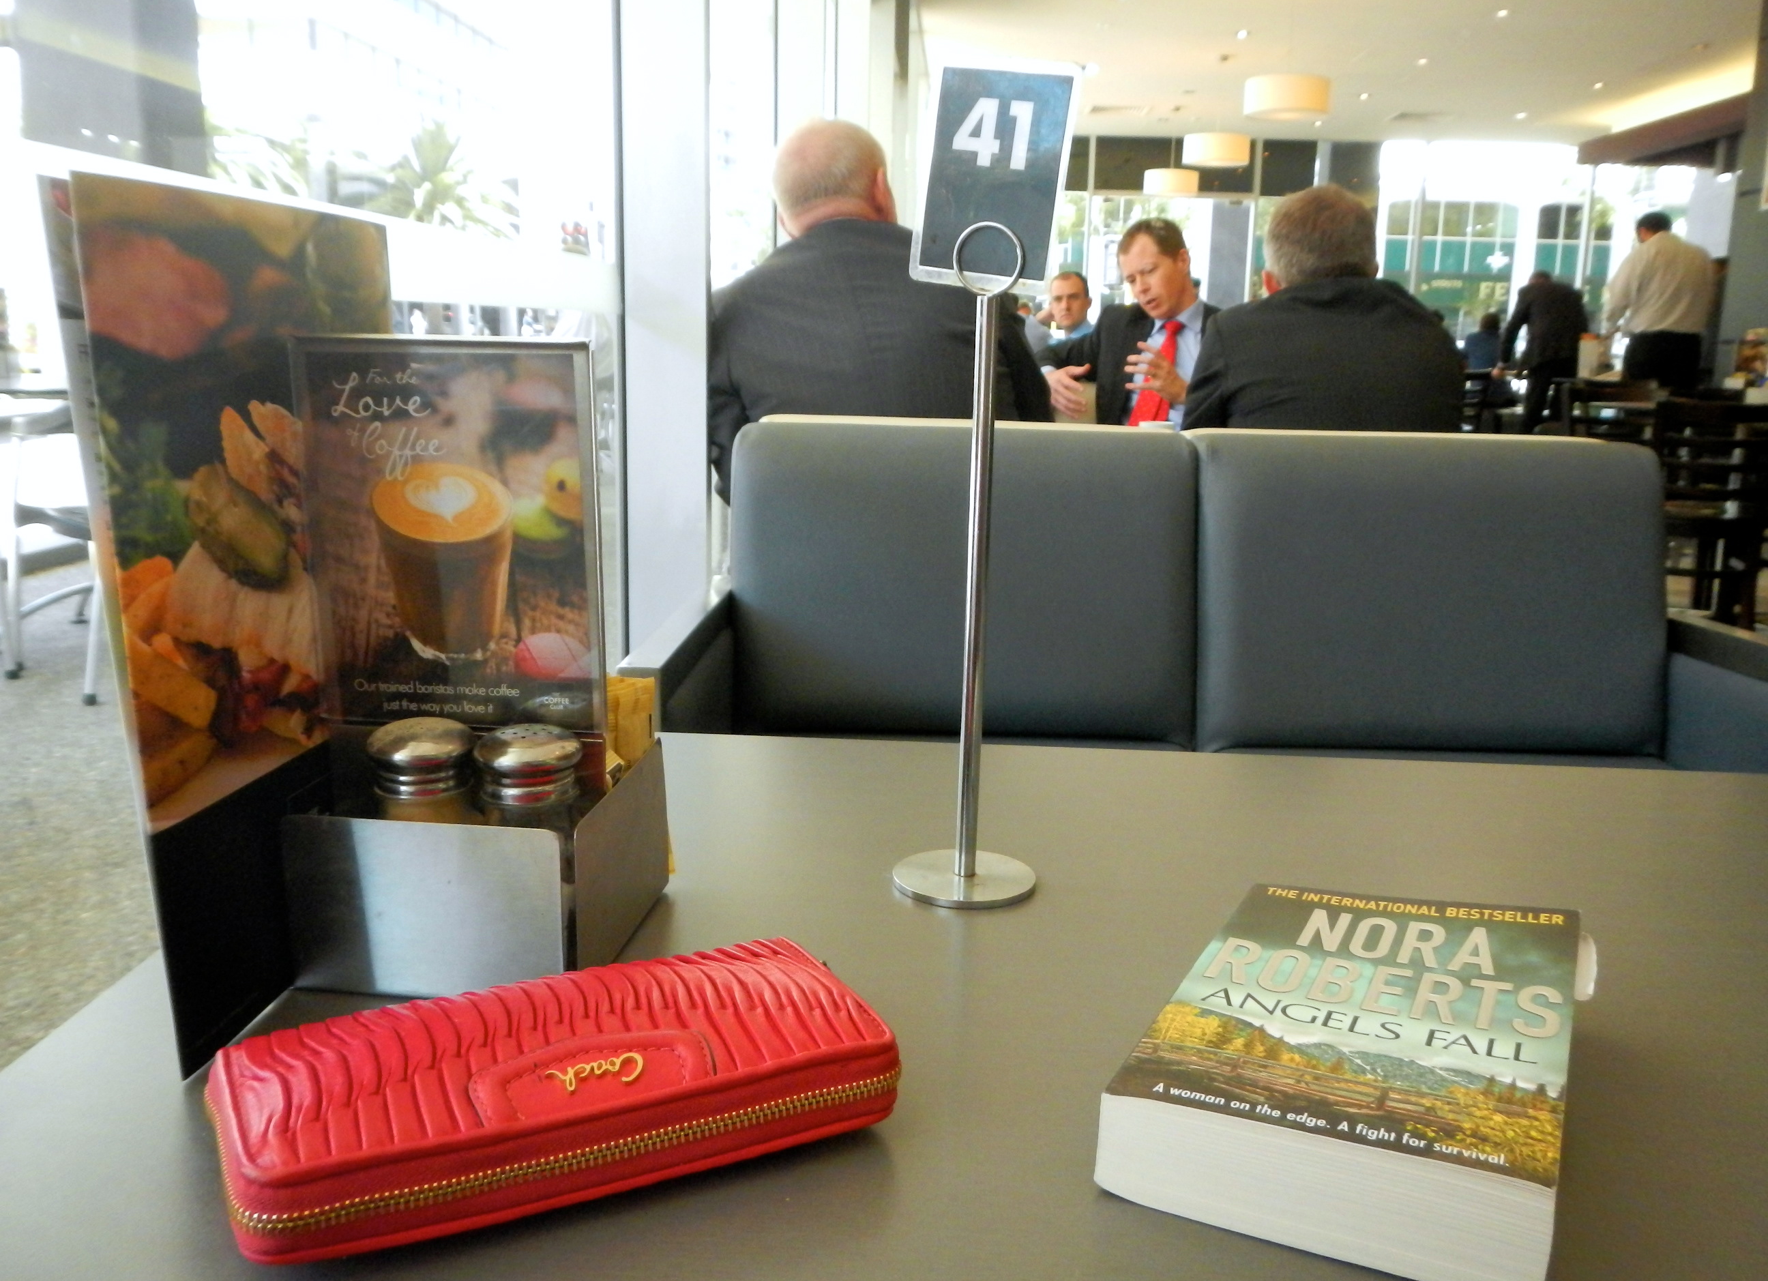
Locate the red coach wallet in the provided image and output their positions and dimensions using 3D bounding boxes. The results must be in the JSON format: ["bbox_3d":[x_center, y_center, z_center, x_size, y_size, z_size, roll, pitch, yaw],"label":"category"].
[{"bbox_3d":[-0.104,0.140,0.456,0.194,0.027,0.093,-5,13,-25],"label":"red coach wallet"}]

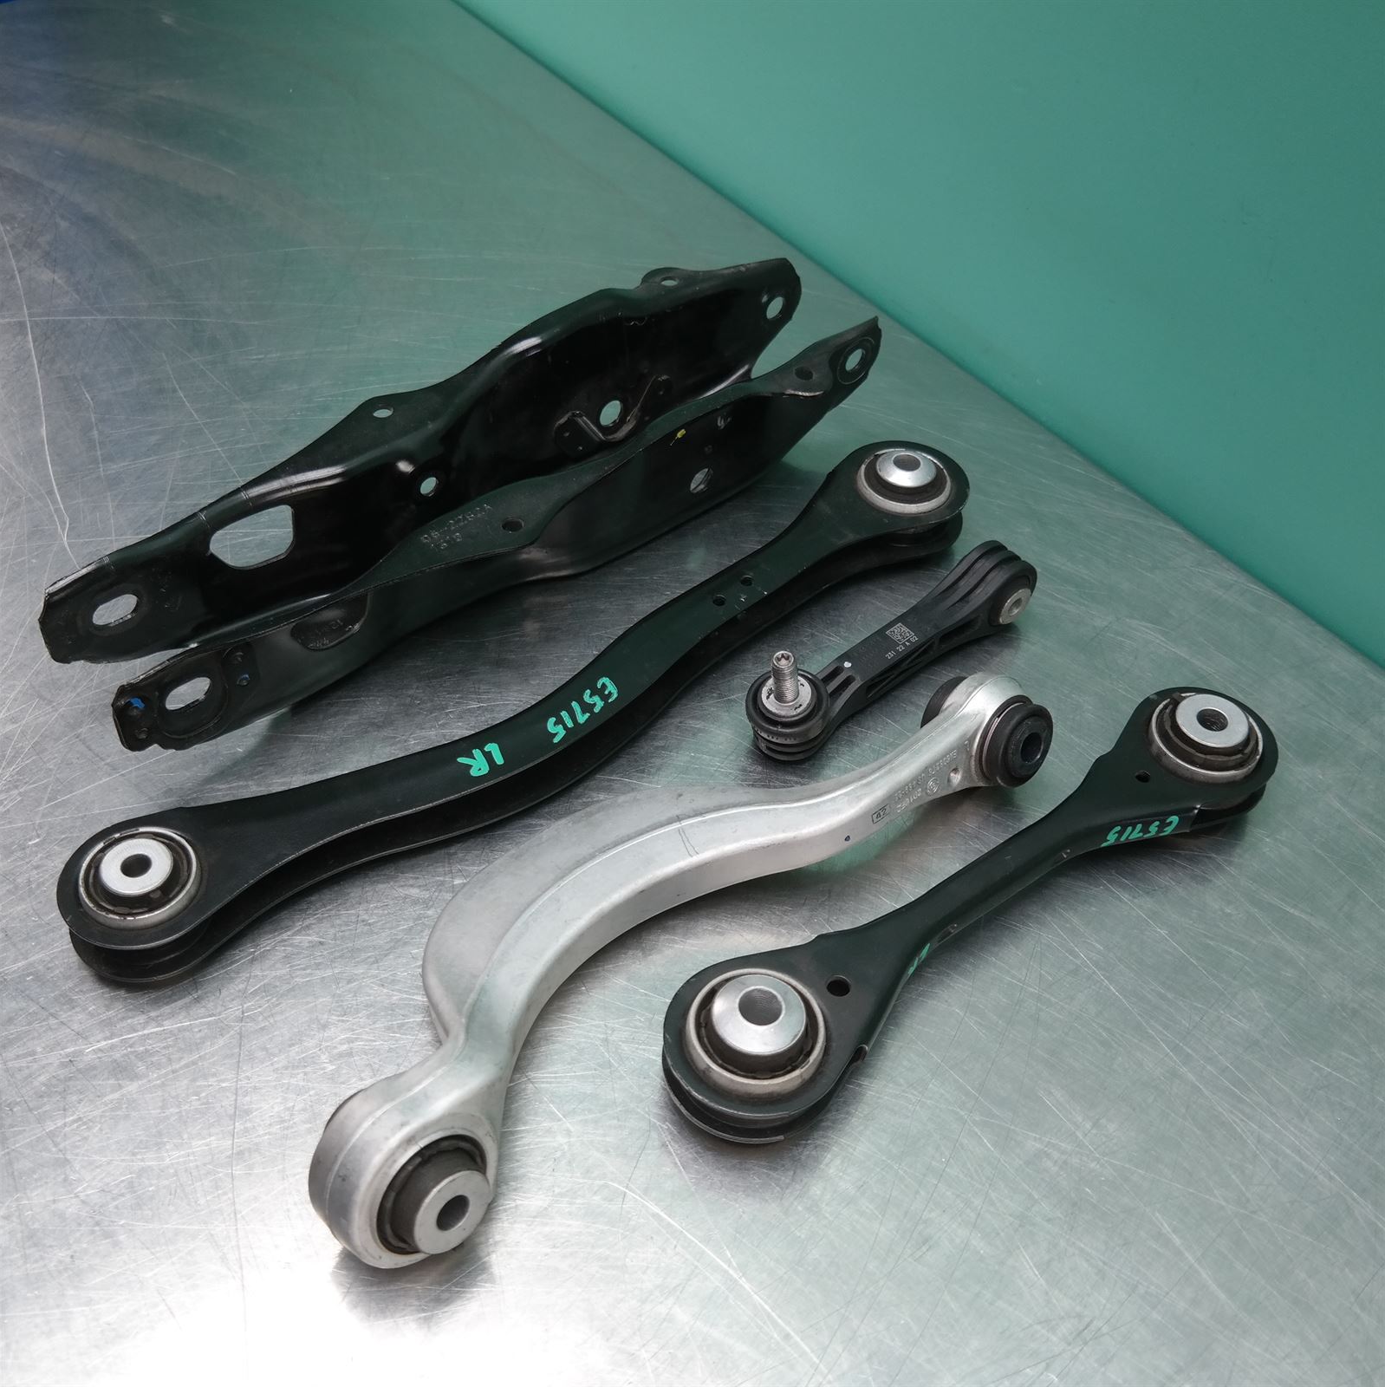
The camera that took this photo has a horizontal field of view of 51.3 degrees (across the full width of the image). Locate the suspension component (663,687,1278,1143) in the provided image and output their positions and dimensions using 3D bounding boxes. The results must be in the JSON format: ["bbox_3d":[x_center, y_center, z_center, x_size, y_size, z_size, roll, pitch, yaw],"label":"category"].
[{"bbox_3d":[0.120,0.073,0.557,0.308,0.062,0.063,-28,55,-27],"label":"suspension component"}]

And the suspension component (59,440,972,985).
[{"bbox_3d":[-0.044,-0.009,0.632,0.465,0.048,0.077,-29,55,-28],"label":"suspension component"}]

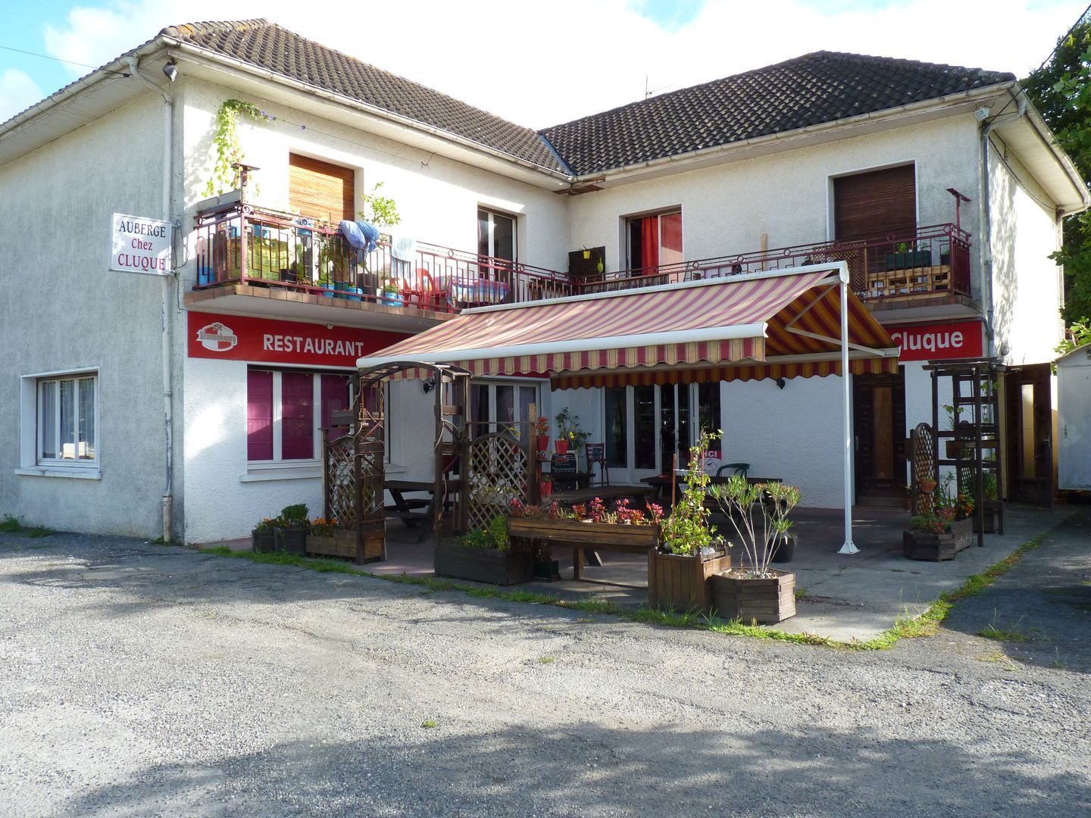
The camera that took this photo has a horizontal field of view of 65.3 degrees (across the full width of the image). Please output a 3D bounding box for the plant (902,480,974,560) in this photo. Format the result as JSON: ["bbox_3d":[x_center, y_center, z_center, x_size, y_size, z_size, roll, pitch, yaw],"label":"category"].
[{"bbox_3d":[4.314,1.200,9.420,0.500,0.820,1.130,-1,-1,39],"label":"plant"}]

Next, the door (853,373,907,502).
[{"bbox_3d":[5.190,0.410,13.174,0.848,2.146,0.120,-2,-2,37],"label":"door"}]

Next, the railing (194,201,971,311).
[{"bbox_3d":[0.692,-1.984,12.982,10.810,0.980,4.960,0,-1,-6],"label":"railing"}]

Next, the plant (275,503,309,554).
[{"bbox_3d":[-3.057,1.427,10.260,0.390,0.600,0.390,0,-1,-21],"label":"plant"}]

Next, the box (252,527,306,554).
[{"bbox_3d":[-3.085,1.511,9.888,0.530,0.310,0.420,-1,-1,14],"label":"box"}]

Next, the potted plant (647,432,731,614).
[{"bbox_3d":[1.113,0.855,6.619,0.490,1.369,0.470,-2,-2,37],"label":"potted plant"}]

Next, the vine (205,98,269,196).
[{"bbox_3d":[-4.146,-3.382,11.367,0.420,1.400,0.800,-1,-1,39],"label":"vine"}]

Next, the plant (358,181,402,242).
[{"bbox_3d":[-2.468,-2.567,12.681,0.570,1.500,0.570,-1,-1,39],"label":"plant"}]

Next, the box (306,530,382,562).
[{"bbox_3d":[-2.290,1.546,9.815,0.930,0.330,0.370,-1,-1,36],"label":"box"}]

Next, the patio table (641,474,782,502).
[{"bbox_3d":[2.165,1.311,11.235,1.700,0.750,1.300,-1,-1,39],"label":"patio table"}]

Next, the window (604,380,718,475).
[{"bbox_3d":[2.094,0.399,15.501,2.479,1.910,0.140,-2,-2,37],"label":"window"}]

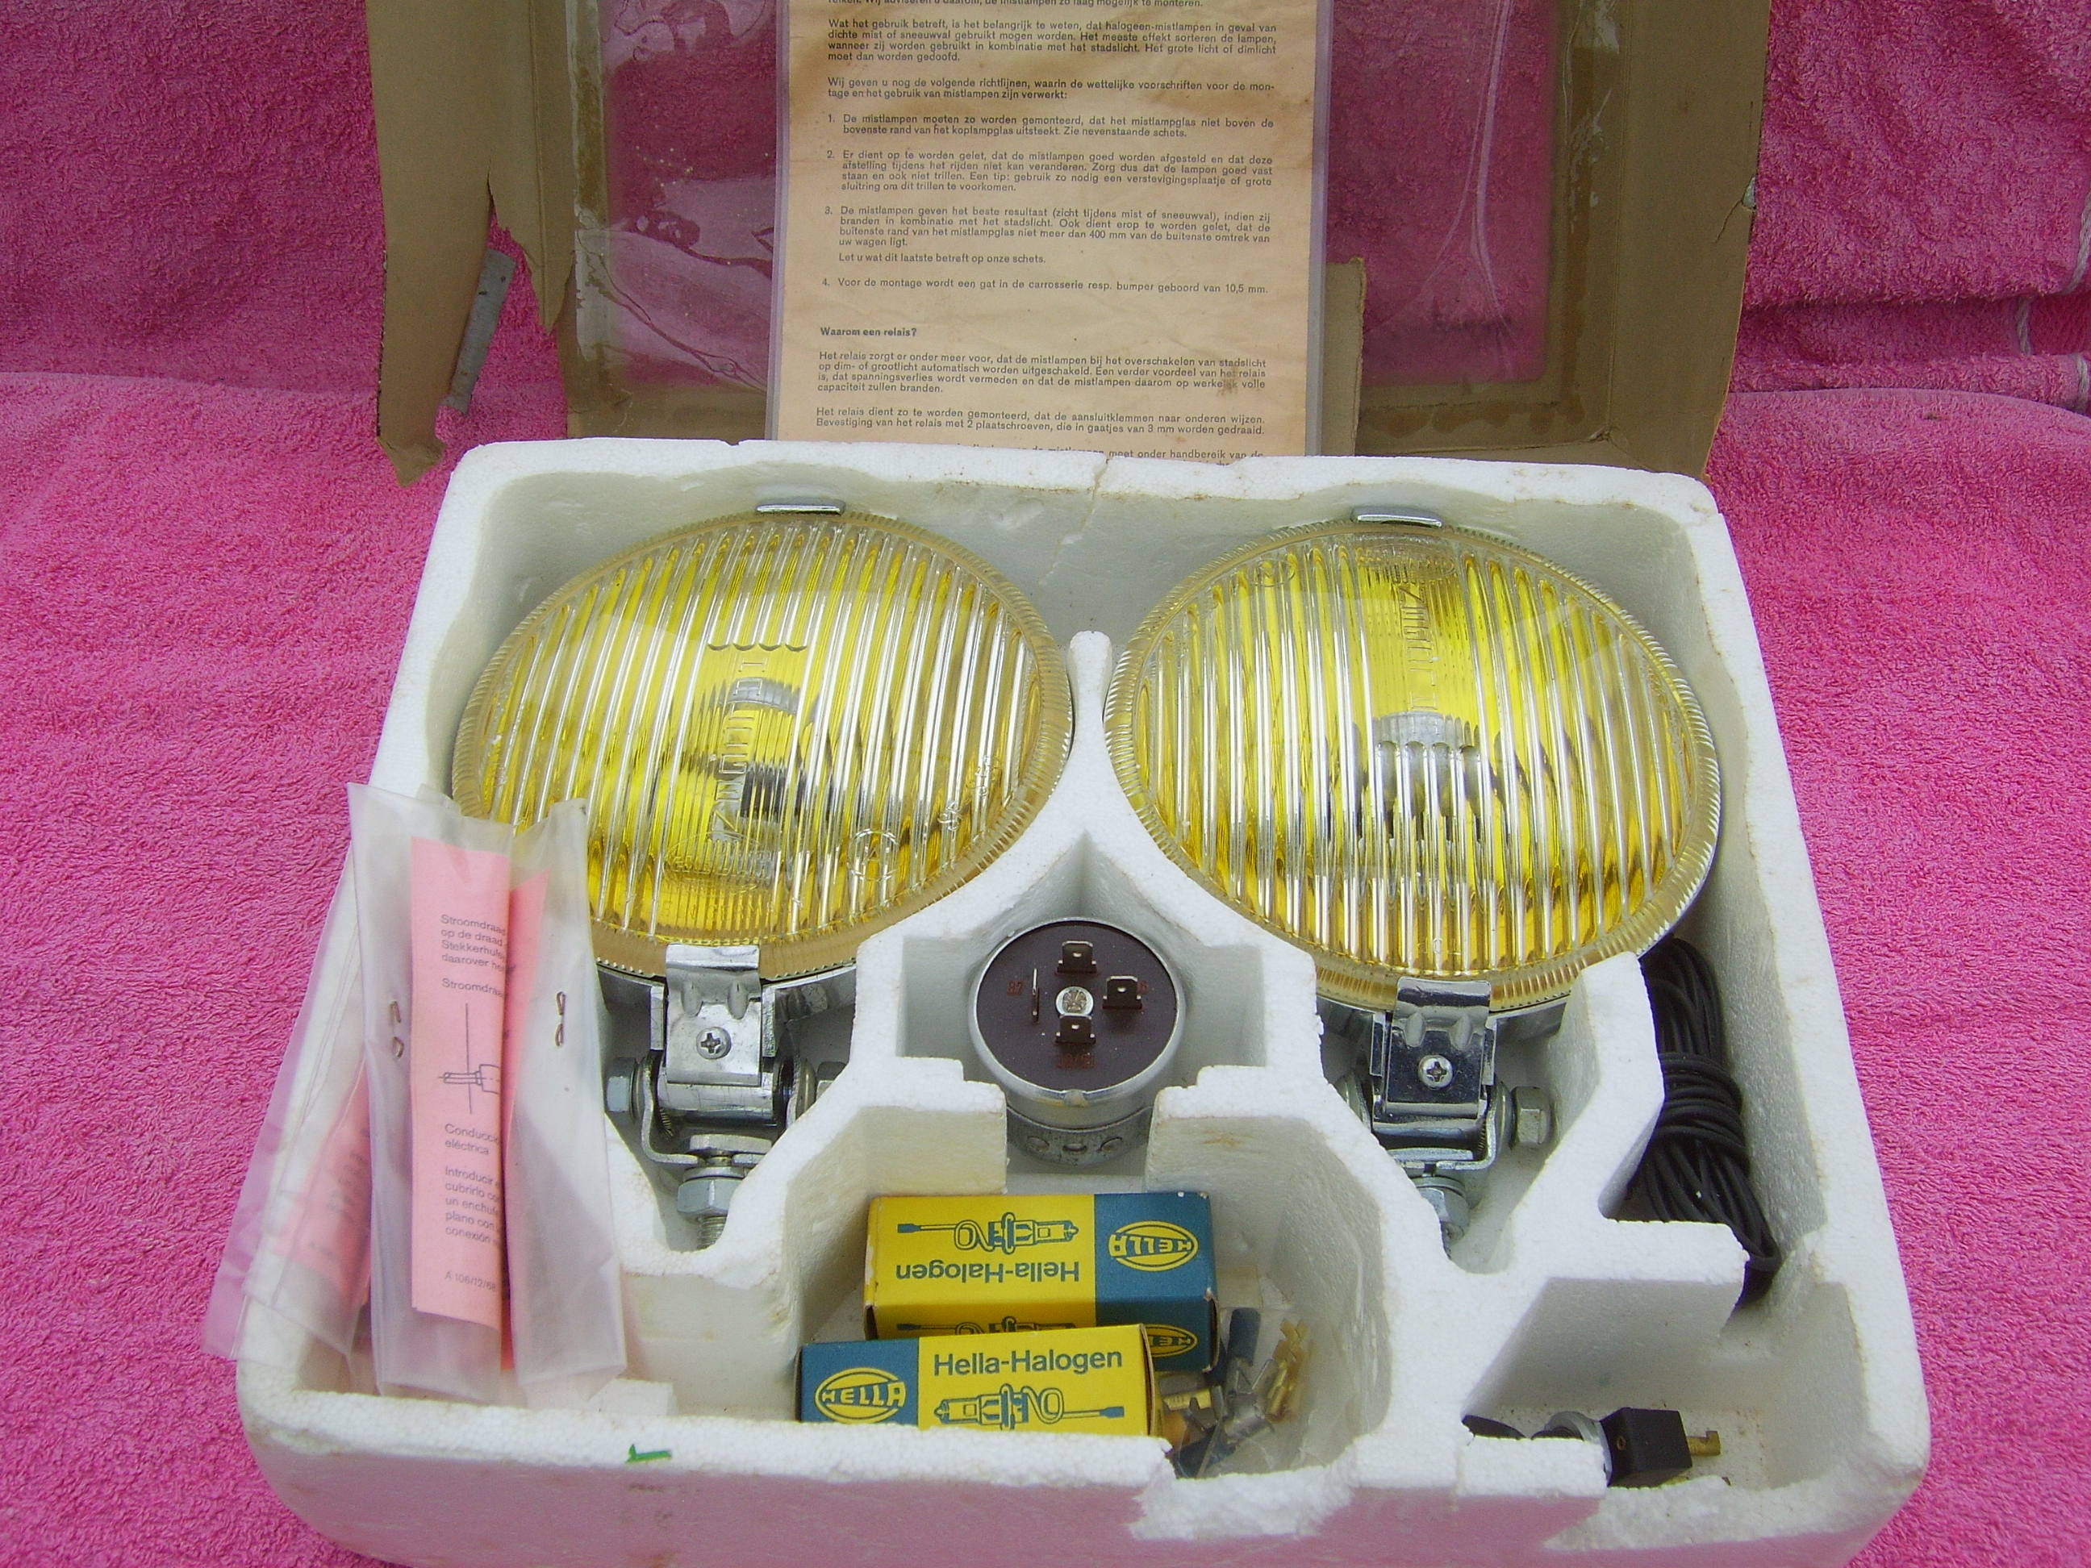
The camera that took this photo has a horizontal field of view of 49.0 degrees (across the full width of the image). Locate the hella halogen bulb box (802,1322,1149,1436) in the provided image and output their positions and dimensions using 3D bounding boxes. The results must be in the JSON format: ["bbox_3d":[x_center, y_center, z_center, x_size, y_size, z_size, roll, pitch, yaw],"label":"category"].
[{"bbox_3d":[-0.013,0.131,0.470,0.071,0.026,0.026,-2,48,1],"label":"hella halogen bulb box"}]

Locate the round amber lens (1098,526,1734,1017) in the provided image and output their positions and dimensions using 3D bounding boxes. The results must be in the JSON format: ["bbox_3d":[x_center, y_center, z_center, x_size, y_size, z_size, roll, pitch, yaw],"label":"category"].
[{"bbox_3d":[0.086,-0.011,0.537,0.144,0.027,0.144,2,52,1],"label":"round amber lens"}]

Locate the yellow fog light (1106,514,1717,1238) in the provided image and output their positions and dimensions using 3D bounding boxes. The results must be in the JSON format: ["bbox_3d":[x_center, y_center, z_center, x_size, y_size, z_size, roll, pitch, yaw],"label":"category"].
[{"bbox_3d":[0.085,0.020,0.541,0.146,0.070,0.192,2,52,1],"label":"yellow fog light"}]

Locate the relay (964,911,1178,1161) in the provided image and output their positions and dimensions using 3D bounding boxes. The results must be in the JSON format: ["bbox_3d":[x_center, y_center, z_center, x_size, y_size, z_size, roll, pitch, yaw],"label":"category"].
[{"bbox_3d":[0.007,0.055,0.508,0.047,0.038,0.047,2,52,1],"label":"relay"}]

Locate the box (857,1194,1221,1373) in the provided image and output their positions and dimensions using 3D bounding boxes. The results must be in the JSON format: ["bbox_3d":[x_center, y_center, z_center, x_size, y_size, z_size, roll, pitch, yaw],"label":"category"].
[{"bbox_3d":[-0.001,0.105,0.482,0.071,0.026,0.026,-1,43,0],"label":"box"}]

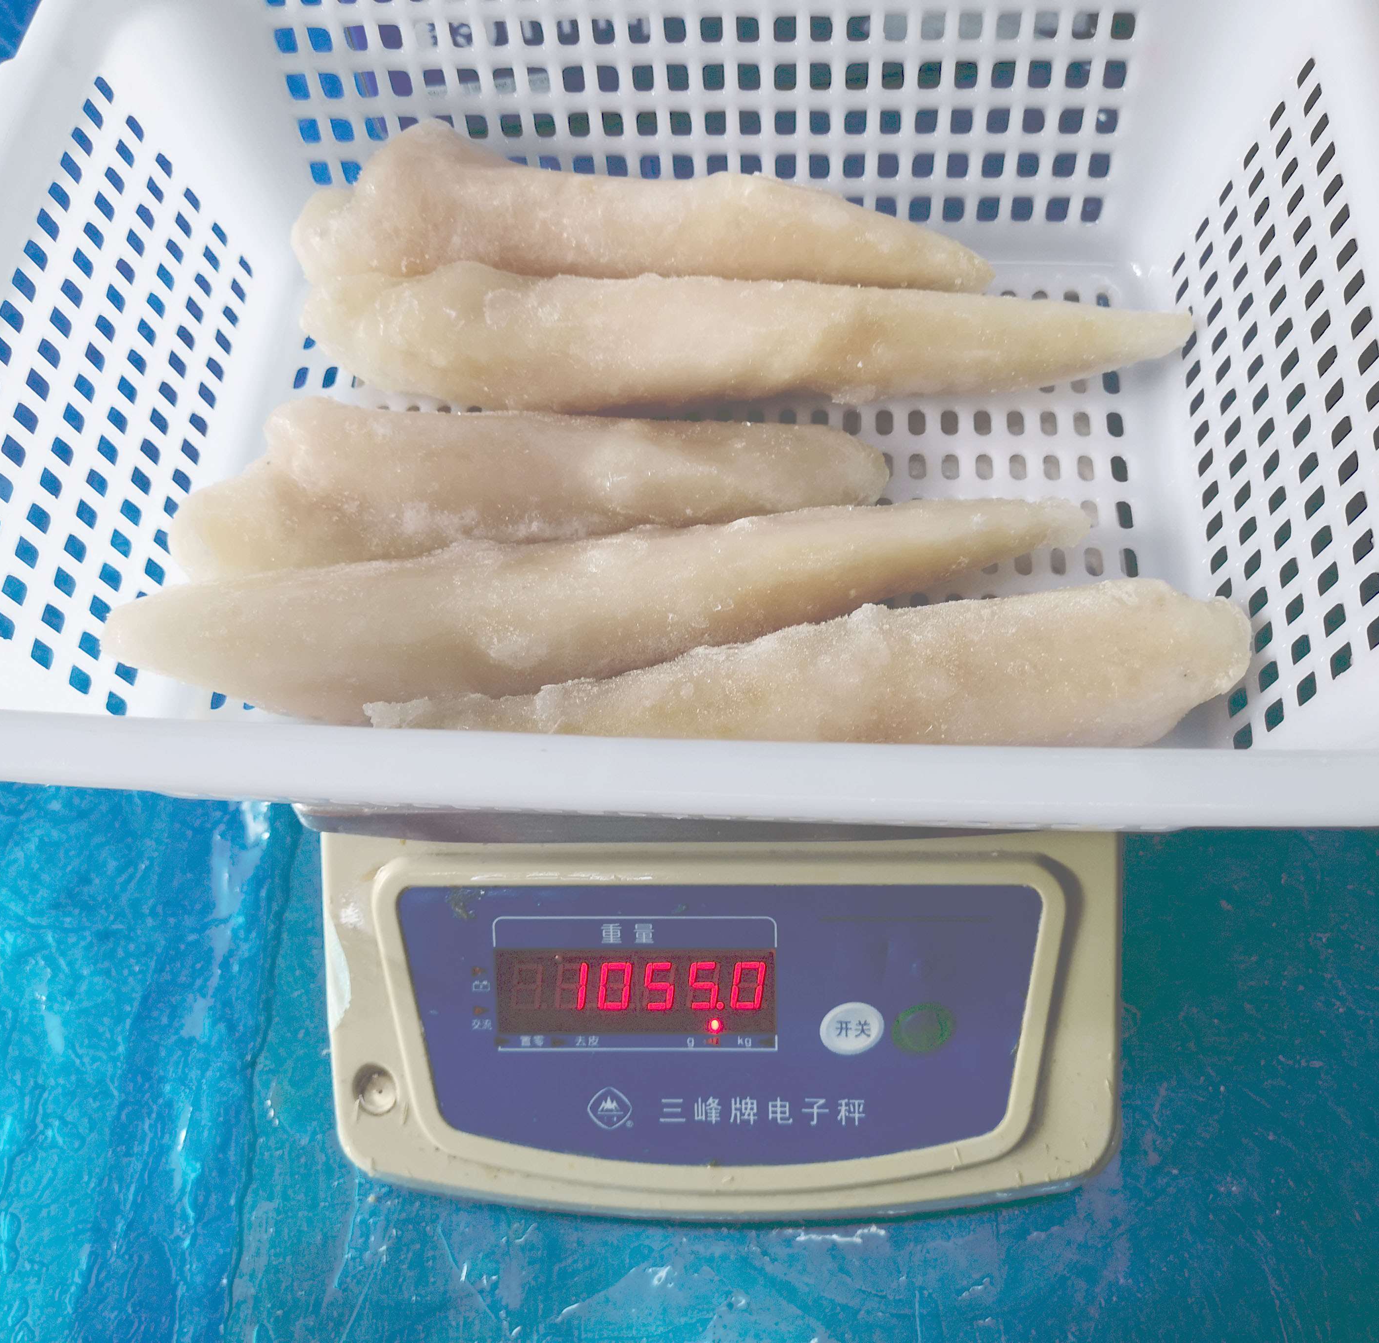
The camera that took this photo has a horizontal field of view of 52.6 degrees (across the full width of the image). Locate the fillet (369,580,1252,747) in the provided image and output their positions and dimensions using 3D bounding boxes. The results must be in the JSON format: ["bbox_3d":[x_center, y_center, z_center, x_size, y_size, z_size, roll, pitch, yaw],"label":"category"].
[{"bbox_3d":[0.025,0.006,0.372,0.242,0.039,0.049,-3,61,3],"label":"fillet"}]

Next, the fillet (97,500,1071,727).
[{"bbox_3d":[-0.023,-0.025,0.392,0.278,0.040,0.047,-6,61,1],"label":"fillet"}]

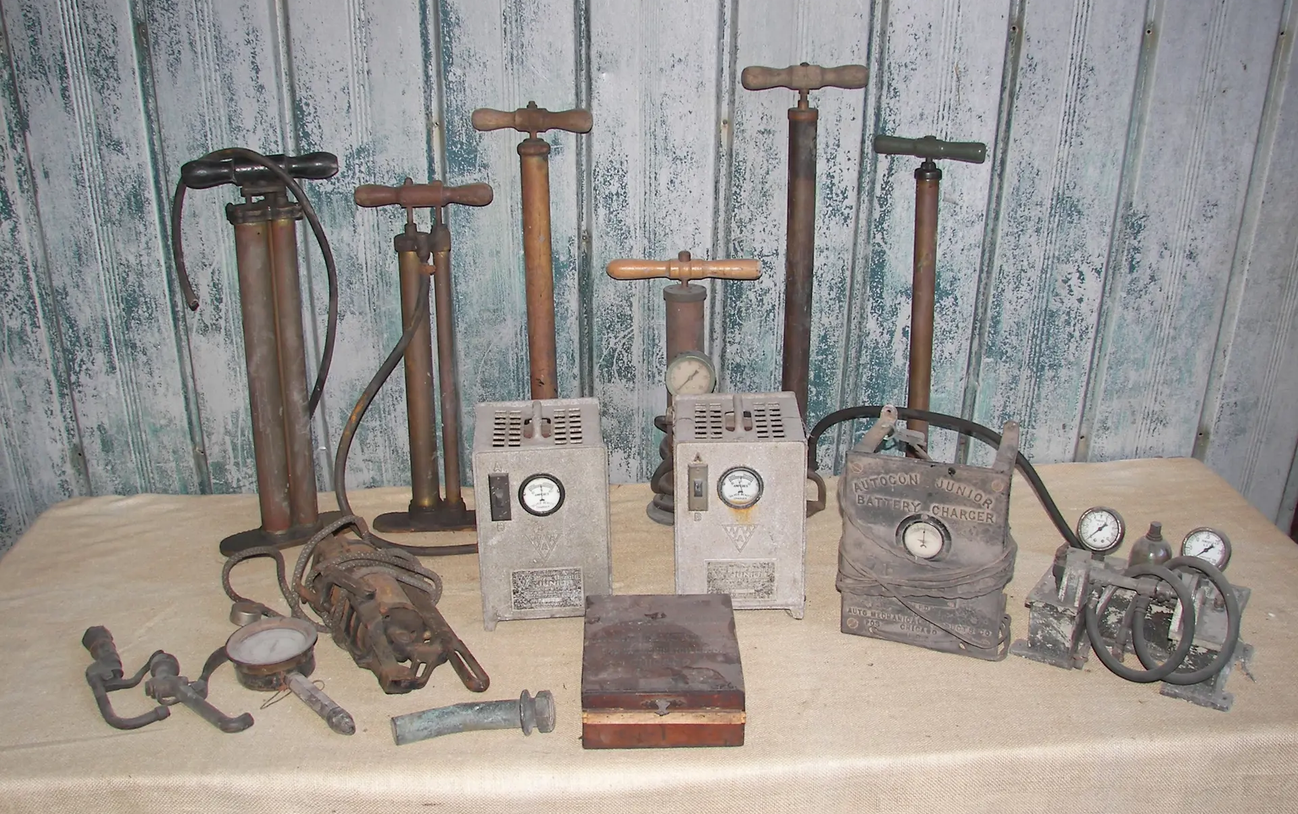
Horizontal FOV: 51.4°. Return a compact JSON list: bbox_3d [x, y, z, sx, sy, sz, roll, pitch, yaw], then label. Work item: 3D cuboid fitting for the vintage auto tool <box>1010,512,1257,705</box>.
[{"bbox_3d":[0.615,0.220,1.688,0.266,0.190,0.166,13,26,30],"label":"vintage auto tool"}]

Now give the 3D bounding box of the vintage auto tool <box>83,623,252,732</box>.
[{"bbox_3d":[-0.573,0.313,1.602,0.275,0.047,0.120,15,27,35],"label":"vintage auto tool"}]

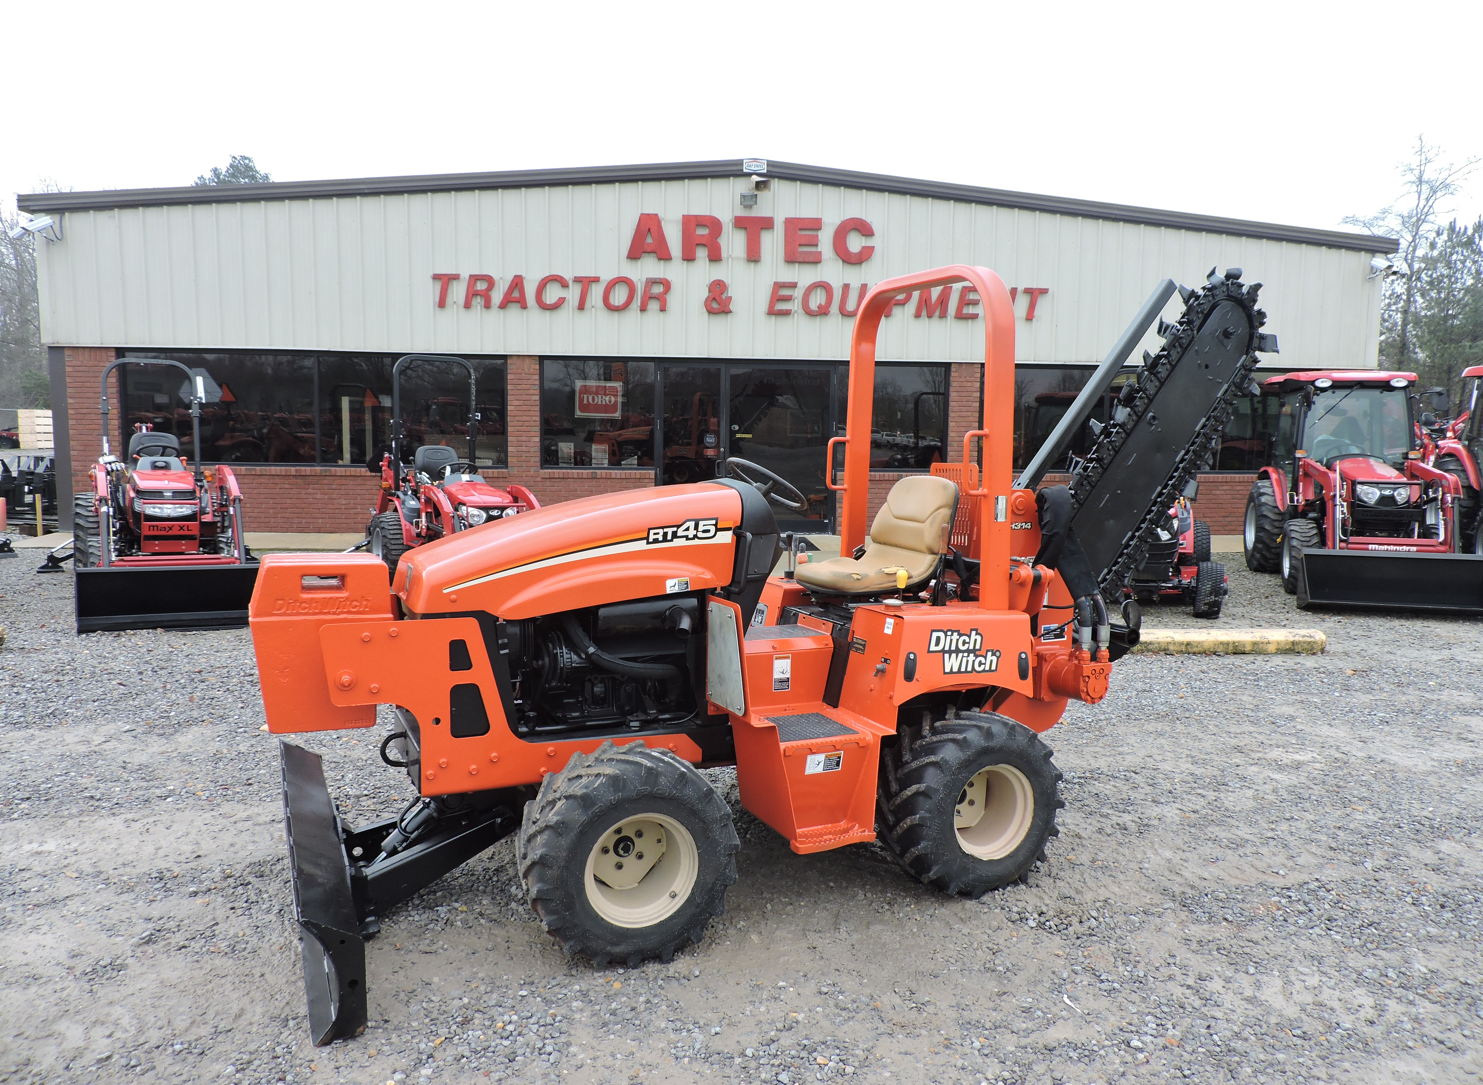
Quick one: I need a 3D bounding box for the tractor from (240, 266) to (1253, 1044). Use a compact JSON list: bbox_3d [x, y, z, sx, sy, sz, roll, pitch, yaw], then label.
[{"bbox_3d":[0.420,-0.005,3.971,4.200,2.280,1.560,-2,7,-25],"label":"tractor"}]

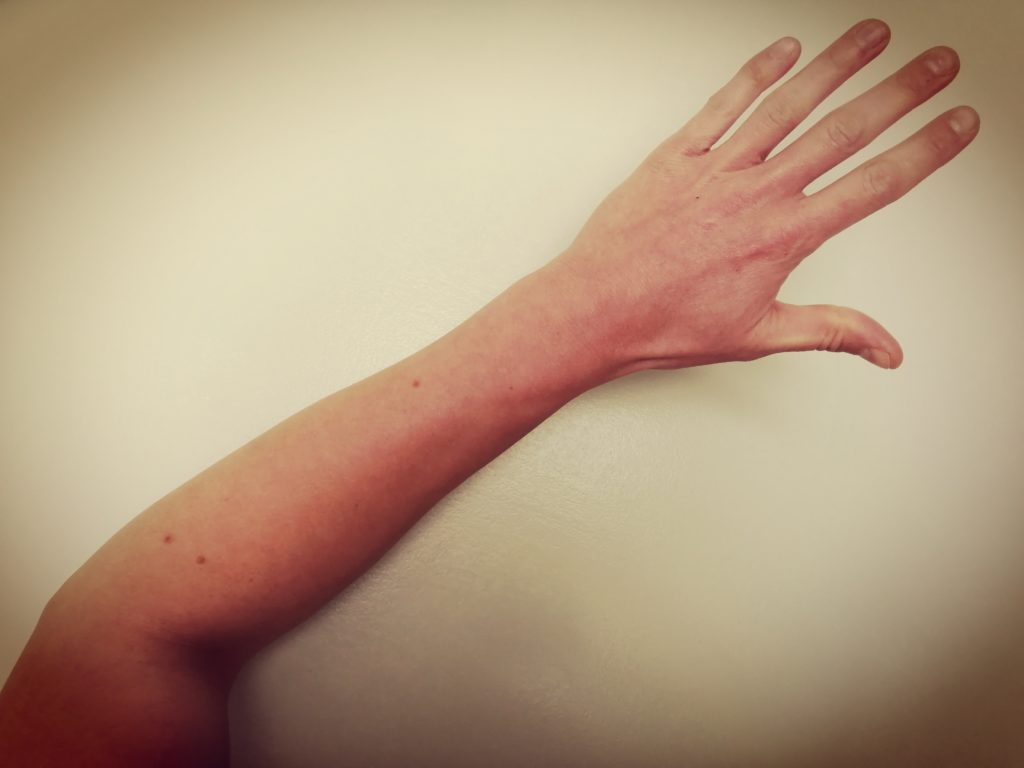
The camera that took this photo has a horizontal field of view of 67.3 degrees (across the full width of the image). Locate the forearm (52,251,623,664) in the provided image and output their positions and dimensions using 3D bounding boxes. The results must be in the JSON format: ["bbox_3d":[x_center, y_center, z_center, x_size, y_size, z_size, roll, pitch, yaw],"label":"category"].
[{"bbox_3d":[-0.072,0.048,0.332,0.258,0.077,0.078,-33,0,-3],"label":"forearm"}]

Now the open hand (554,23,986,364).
[{"bbox_3d":[0.131,-0.061,0.337,0.200,0.130,0.045,-37,0,-2],"label":"open hand"}]

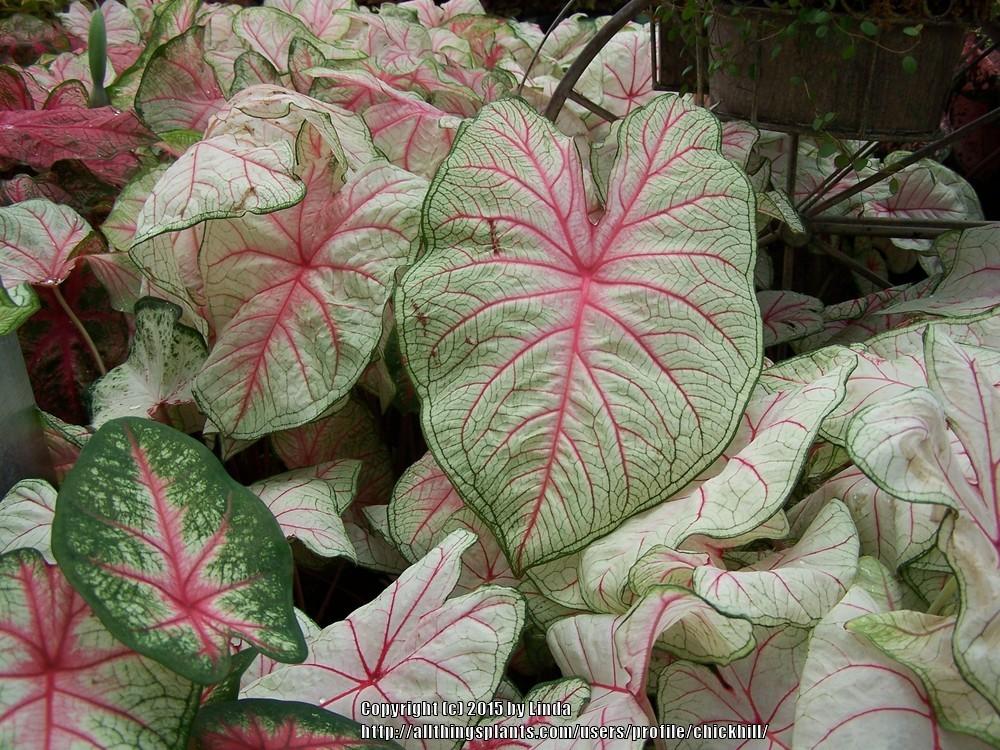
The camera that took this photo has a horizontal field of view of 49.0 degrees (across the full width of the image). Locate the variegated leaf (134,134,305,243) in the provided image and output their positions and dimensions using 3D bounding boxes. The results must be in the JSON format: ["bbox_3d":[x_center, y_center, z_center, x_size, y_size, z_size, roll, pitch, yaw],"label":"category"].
[{"bbox_3d":[-0.221,-0.144,0.860,0.130,0.070,0.080,2,22,5],"label":"variegated leaf"}]

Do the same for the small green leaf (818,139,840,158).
[{"bbox_3d":[0.353,-0.243,1.180,0.020,0.021,0.008,0,12,0],"label":"small green leaf"}]

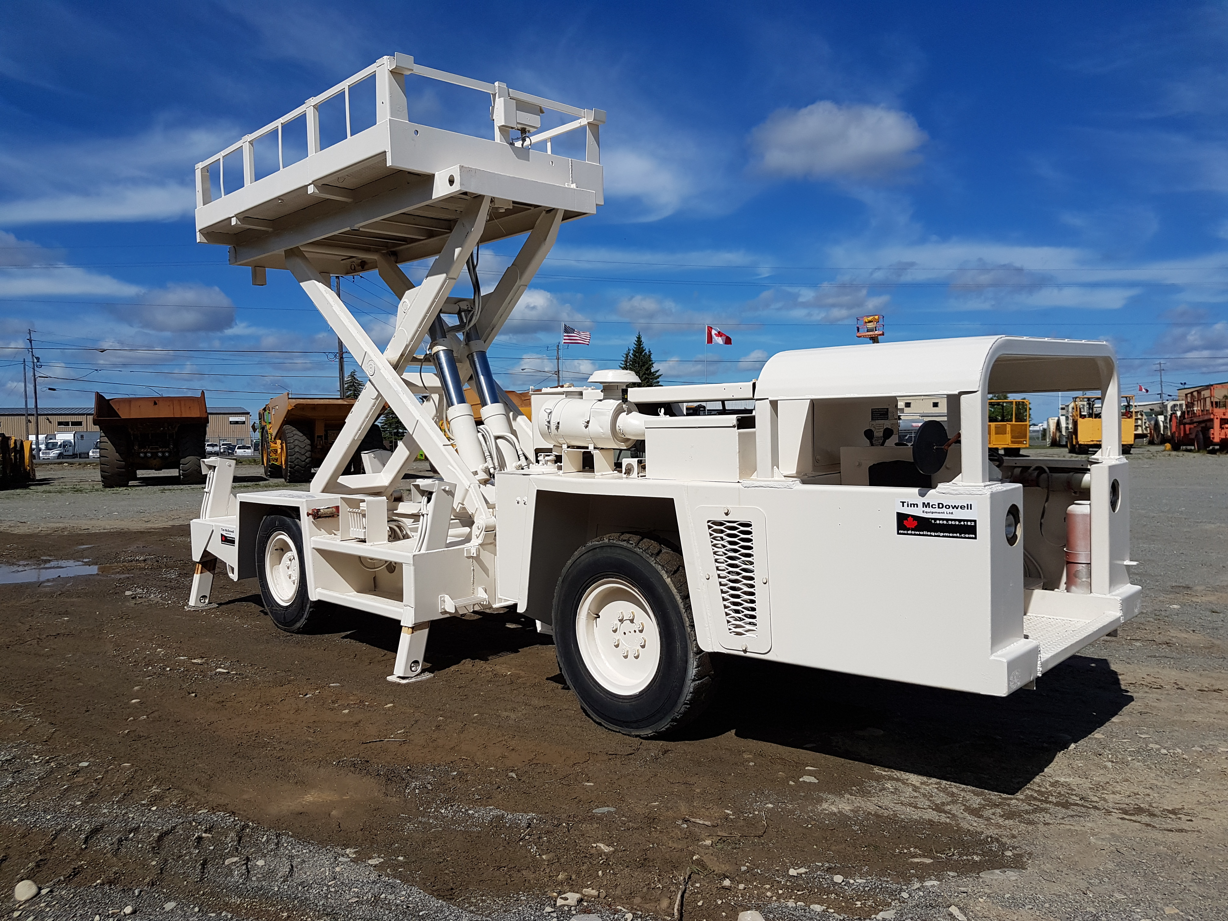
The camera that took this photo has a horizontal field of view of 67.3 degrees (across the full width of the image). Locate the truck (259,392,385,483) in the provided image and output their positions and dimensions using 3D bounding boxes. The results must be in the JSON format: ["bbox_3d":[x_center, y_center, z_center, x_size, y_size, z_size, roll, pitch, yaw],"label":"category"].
[{"bbox_3d":[-10.500,-0.780,32.200,2.900,2.700,9.000,-3,3,-27],"label":"truck"}]

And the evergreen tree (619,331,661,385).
[{"bbox_3d":[2.400,-6.600,85.000,4.500,10.200,4.500,-1,3,0],"label":"evergreen tree"}]

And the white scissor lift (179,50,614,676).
[{"bbox_3d":[-2.018,-0.650,7.707,3.978,3.875,2.036,1,5,45],"label":"white scissor lift"}]

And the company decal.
[{"bbox_3d":[1.191,0.215,3.417,0.318,0.139,0.008,1,5,45],"label":"company decal"}]

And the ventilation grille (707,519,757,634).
[{"bbox_3d":[0.536,0.521,4.121,0.259,0.515,0.030,1,5,45],"label":"ventilation grille"}]

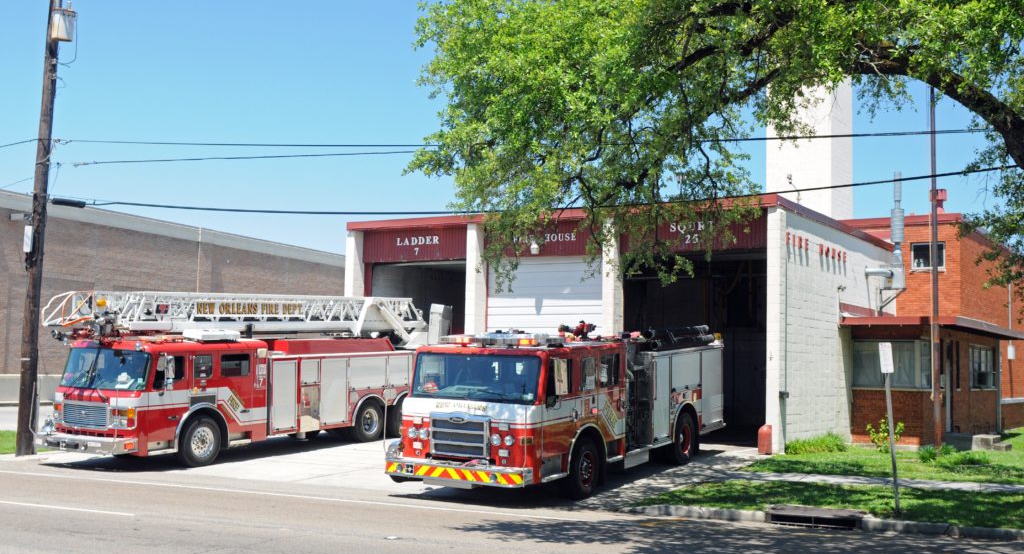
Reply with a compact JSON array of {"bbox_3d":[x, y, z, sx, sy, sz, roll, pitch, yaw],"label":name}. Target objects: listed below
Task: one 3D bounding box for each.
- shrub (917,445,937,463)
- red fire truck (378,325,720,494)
[{"bbox_3d":[9.521,4.077,26.100,0.460,0.410,0.460,-2,-5,33],"label":"shrub"},{"bbox_3d":[1.309,2.313,21.514,2.598,2.850,8.830,0,-1,30],"label":"red fire truck"}]

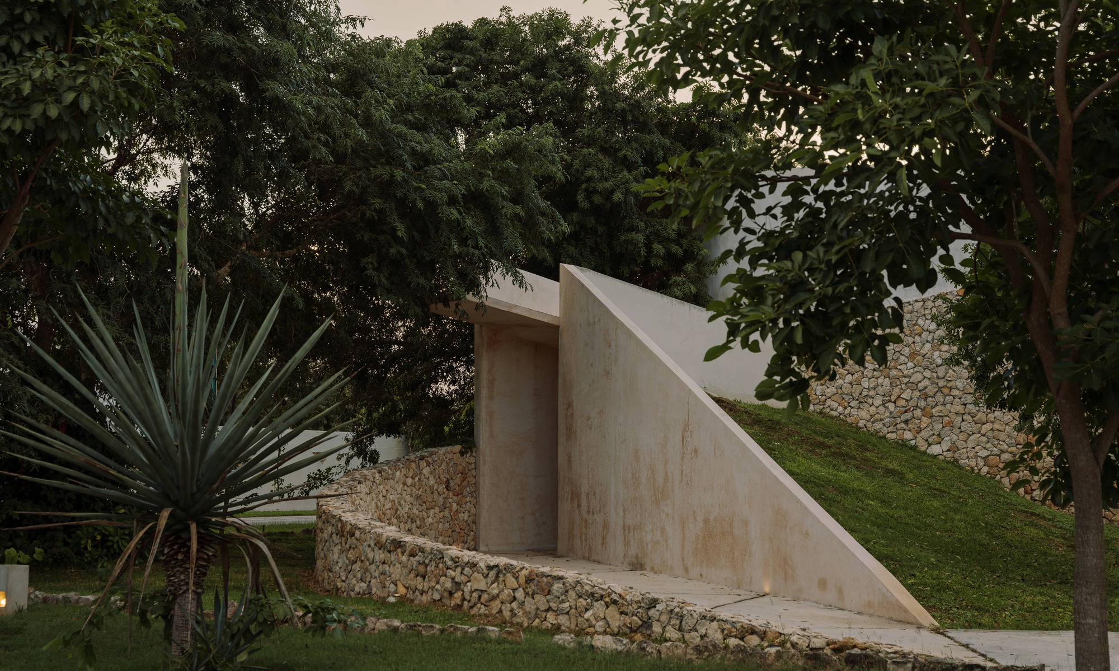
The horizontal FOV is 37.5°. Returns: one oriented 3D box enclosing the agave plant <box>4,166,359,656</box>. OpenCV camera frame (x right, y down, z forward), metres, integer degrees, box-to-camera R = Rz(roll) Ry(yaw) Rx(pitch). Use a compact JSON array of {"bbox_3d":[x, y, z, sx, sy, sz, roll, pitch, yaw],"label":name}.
[{"bbox_3d":[-2.510,0.467,10.800,2.280,3.230,2.250,0,-4,0],"label":"agave plant"}]

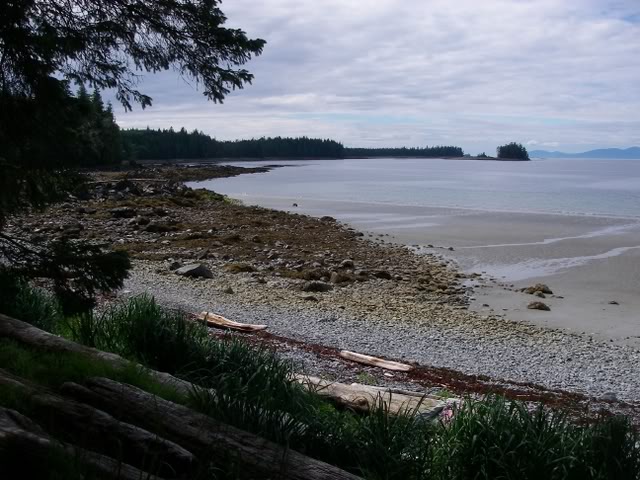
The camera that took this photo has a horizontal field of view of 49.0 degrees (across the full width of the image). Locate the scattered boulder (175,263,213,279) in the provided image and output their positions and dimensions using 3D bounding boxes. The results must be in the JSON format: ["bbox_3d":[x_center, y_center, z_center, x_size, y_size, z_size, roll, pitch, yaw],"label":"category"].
[{"bbox_3d":[-4.732,1.107,26.247,1.354,0.474,0.948,-1,7,-10],"label":"scattered boulder"}]

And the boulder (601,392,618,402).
[{"bbox_3d":[4.182,2.256,10.140,0.250,0.090,0.200,3,7,23],"label":"boulder"}]

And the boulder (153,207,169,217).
[{"bbox_3d":[-13.449,-2.434,59.194,1.297,0.745,1.038,-1,7,-13],"label":"boulder"}]

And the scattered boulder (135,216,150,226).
[{"bbox_3d":[-12.336,-1.314,48.792,1.069,0.607,0.856,-2,7,-14],"label":"scattered boulder"}]

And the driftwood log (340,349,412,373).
[{"bbox_3d":[0.977,2.058,12.113,1.445,0.130,0.180,5,8,38],"label":"driftwood log"}]

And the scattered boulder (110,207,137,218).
[{"bbox_3d":[-15.908,-2.262,56.826,2.016,0.846,1.512,-2,7,-16],"label":"scattered boulder"}]

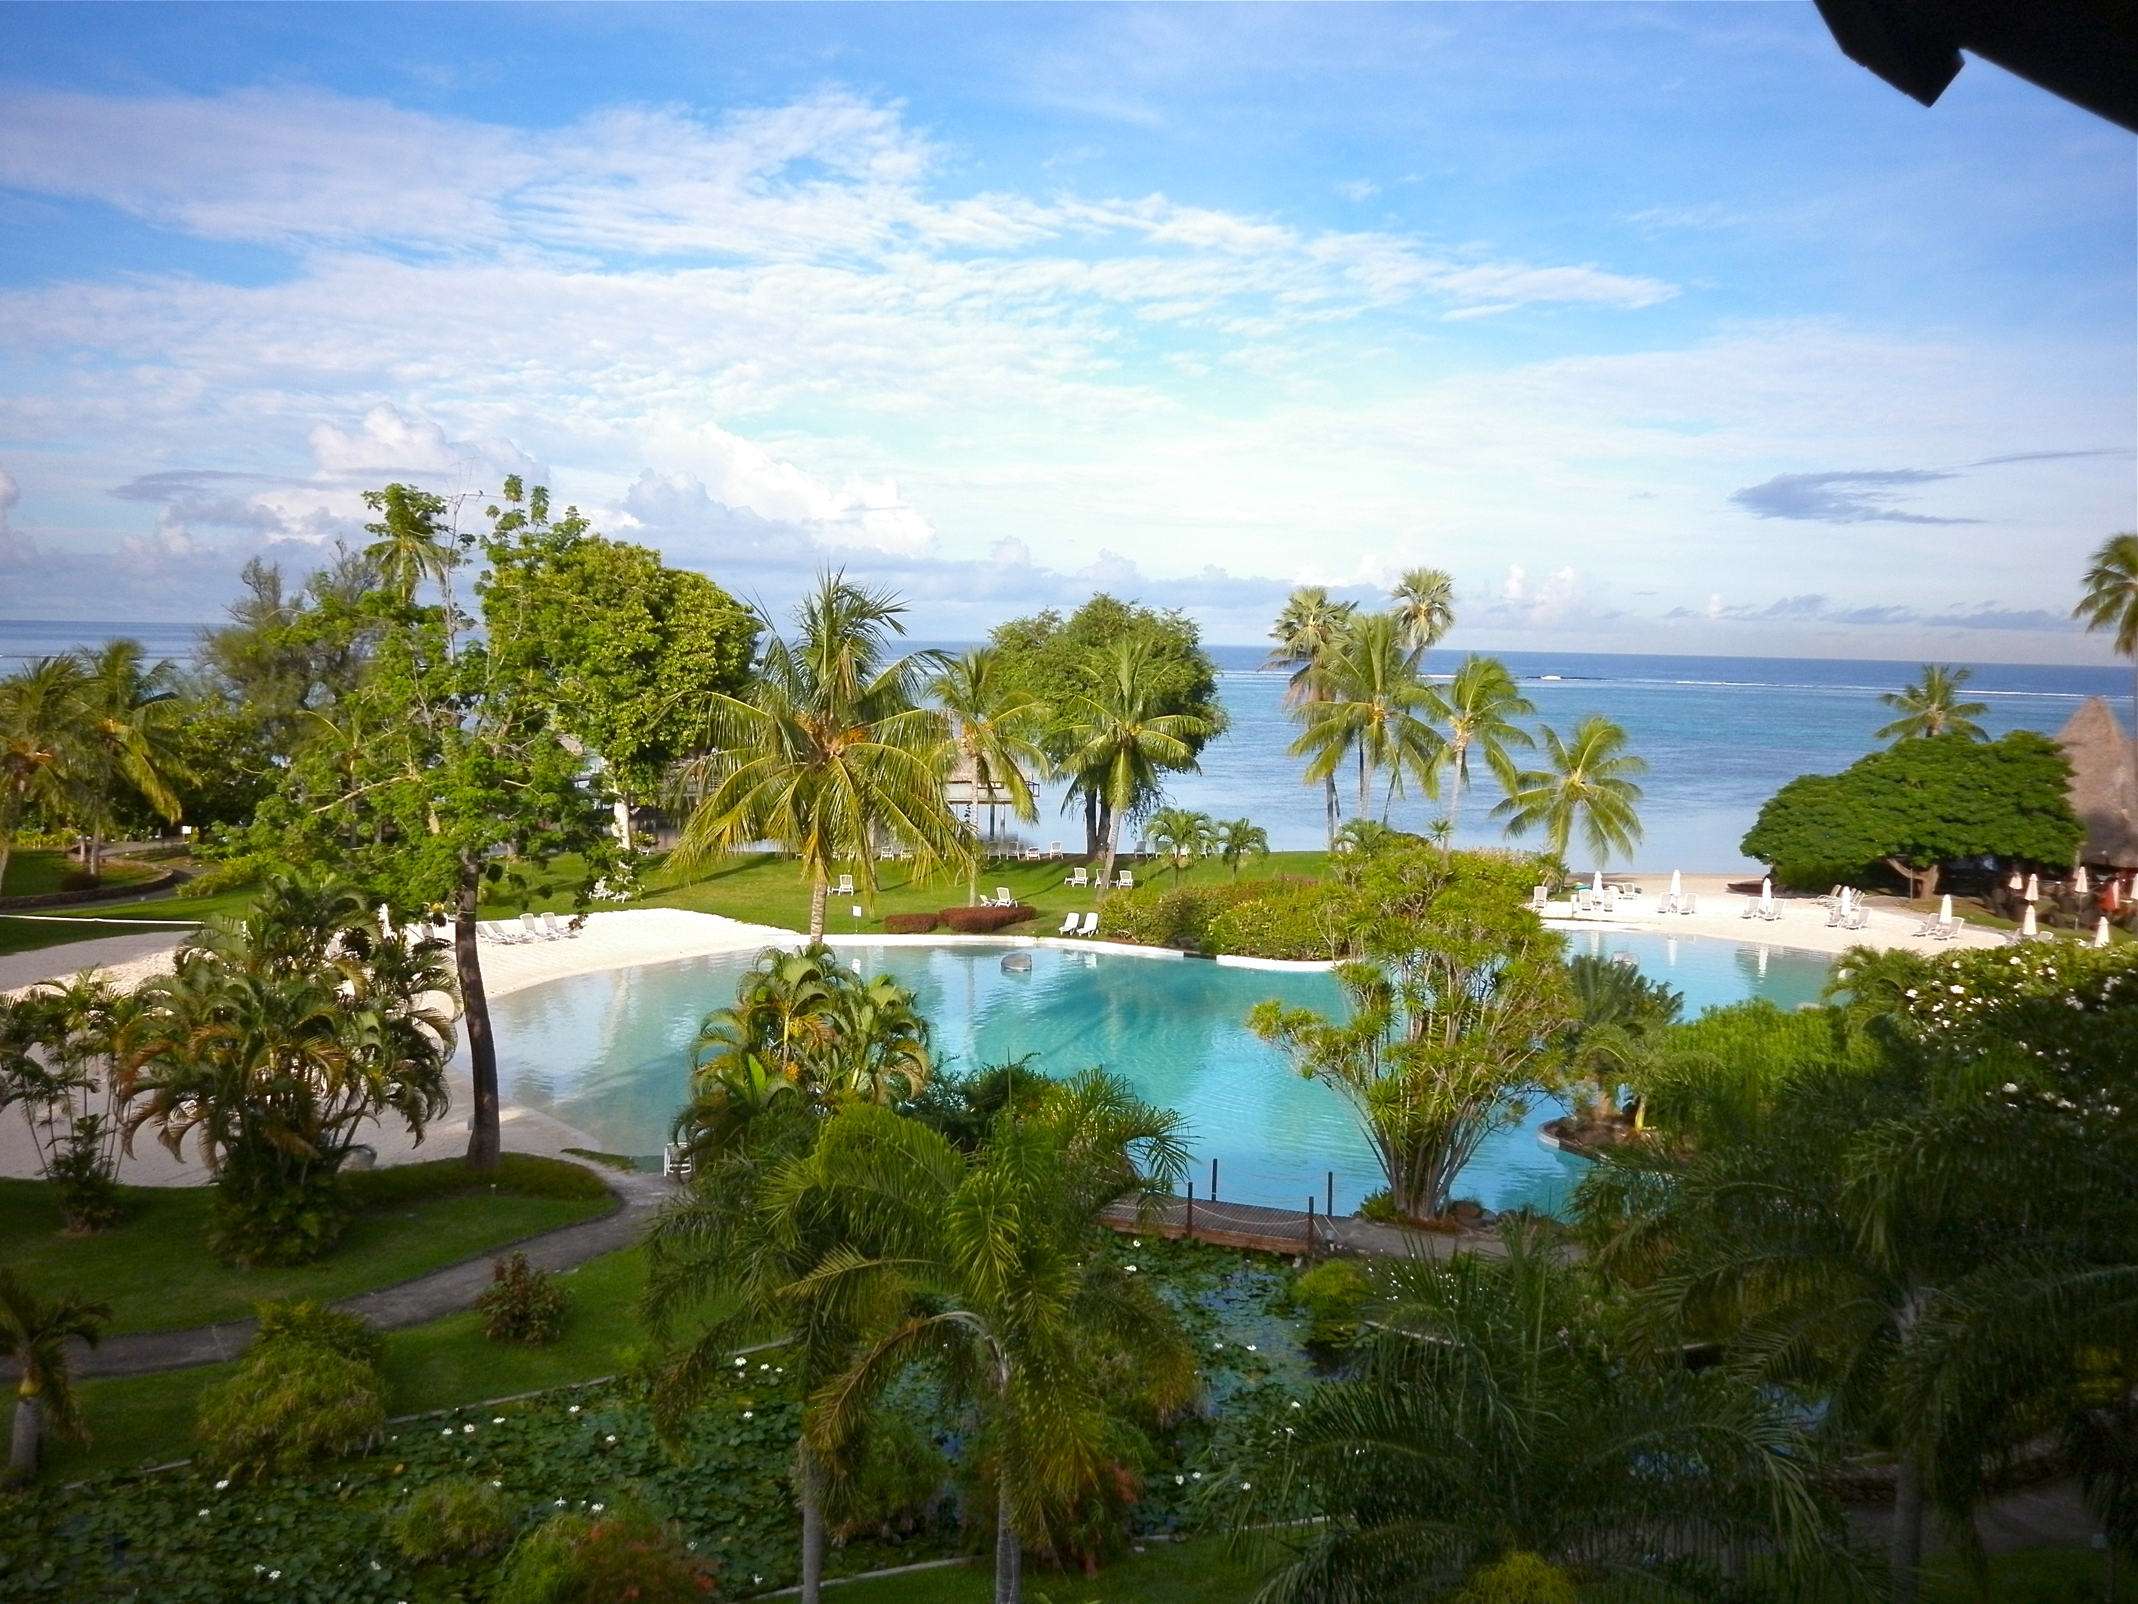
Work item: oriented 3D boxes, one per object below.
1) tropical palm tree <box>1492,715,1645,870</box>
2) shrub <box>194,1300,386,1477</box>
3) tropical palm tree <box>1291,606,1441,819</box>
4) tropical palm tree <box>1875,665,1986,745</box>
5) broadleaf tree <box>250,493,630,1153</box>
[{"bbox_3d":[26.924,0.157,102.598,8.180,9.530,7.770,3,5,15],"label":"tropical palm tree"},{"bbox_3d":[-12.511,9.175,30.707,2.900,2.200,2.600,-1,5,-22],"label":"shrub"},{"bbox_3d":[15.798,-2.522,100.377,8.370,14.770,7.950,2,5,9],"label":"tropical palm tree"},{"bbox_3d":[53.755,-2.178,118.466,7.160,12.660,6.800,3,5,24],"label":"tropical palm tree"},{"bbox_3d":[-15.001,0.639,45.517,8.600,16.400,8.000,0,5,-18],"label":"broadleaf tree"}]

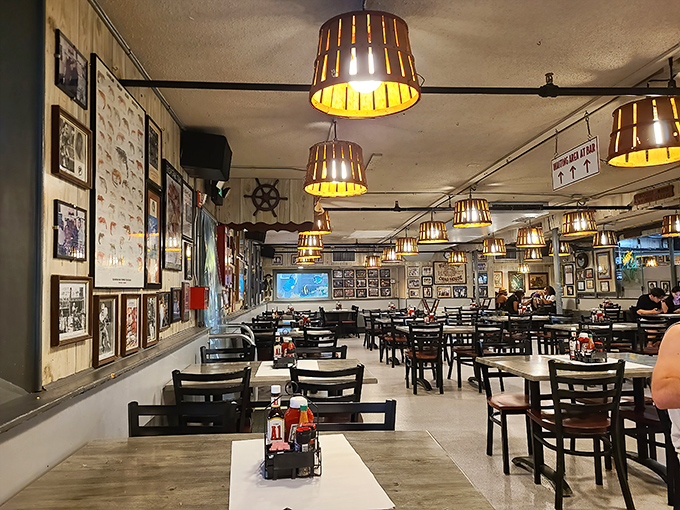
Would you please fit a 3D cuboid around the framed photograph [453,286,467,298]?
[{"bbox_3d":[2.968,0.923,12.600,0.340,0.280,0.030,-1,-4,-4],"label":"framed photograph"}]

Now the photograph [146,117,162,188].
[{"bbox_3d":[-1.097,-0.595,3.041,0.028,0.370,0.285,-1,-4,-4],"label":"photograph"}]

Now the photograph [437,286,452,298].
[{"bbox_3d":[2.938,1.060,14.356,0.350,0.295,0.030,-1,-4,-5],"label":"photograph"}]

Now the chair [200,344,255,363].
[{"bbox_3d":[-0.808,1.089,3.581,0.420,0.840,0.460,-1,-4,-4],"label":"chair"}]

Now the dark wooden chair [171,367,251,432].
[{"bbox_3d":[-0.728,1.080,3.054,0.430,0.840,0.470,-1,-4,-5],"label":"dark wooden chair"}]

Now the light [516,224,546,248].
[{"bbox_3d":[2.870,-0.270,7.647,0.455,0.320,0.455,-1,-4,-5],"label":"light"}]

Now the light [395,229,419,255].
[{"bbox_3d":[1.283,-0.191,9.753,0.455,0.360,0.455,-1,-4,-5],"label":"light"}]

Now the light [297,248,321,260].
[{"bbox_3d":[-0.641,-0.102,10.760,0.455,0.310,0.455,-1,-4,-5],"label":"light"}]

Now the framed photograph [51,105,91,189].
[{"bbox_3d":[-1.126,-0.442,2.152,0.030,0.263,0.318,0,-4,-5],"label":"framed photograph"}]

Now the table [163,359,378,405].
[{"bbox_3d":[-0.391,1.092,3.134,1.140,0.755,0.790,-1,-4,-4],"label":"table"}]

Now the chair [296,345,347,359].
[{"bbox_3d":[-0.136,1.143,3.865,0.430,0.850,0.470,0,-4,-5],"label":"chair"}]

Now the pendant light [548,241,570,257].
[{"bbox_3d":[4.580,-0.125,10.633,0.455,0.300,0.455,-1,-4,-5],"label":"pendant light"}]

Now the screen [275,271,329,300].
[{"bbox_3d":[-1.002,0.823,13.640,1.412,0.760,0.080,-1,-4,-5],"label":"screen"}]

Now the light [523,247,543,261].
[{"bbox_3d":[5.307,-0.023,14.010,0.455,0.310,0.455,-1,-4,-5],"label":"light"}]

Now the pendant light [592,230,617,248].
[{"bbox_3d":[5.490,-0.324,10.560,0.455,0.310,0.455,-1,-4,-5],"label":"pendant light"}]

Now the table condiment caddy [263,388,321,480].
[{"bbox_3d":[-0.148,0.526,1.574,0.170,0.260,0.155,0,-4,-5],"label":"table condiment caddy"}]

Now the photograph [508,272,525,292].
[{"bbox_3d":[4.506,0.700,13.000,0.430,0.540,0.035,-1,-4,-4],"label":"photograph"}]

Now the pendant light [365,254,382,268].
[{"bbox_3d":[0.892,0.172,13.555,0.455,0.310,0.455,-1,-4,-5],"label":"pendant light"}]

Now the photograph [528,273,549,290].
[{"bbox_3d":[5.813,0.780,14.918,0.550,0.470,0.030,-1,-4,-5],"label":"photograph"}]

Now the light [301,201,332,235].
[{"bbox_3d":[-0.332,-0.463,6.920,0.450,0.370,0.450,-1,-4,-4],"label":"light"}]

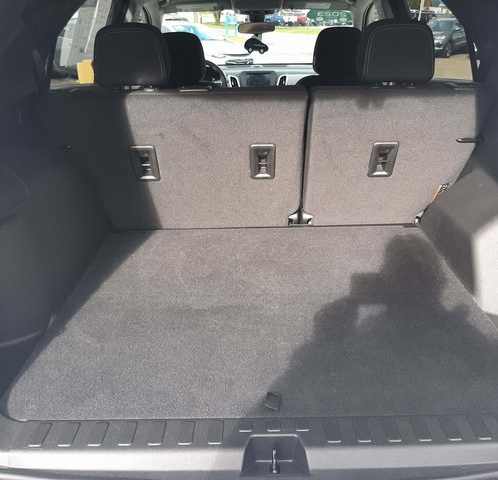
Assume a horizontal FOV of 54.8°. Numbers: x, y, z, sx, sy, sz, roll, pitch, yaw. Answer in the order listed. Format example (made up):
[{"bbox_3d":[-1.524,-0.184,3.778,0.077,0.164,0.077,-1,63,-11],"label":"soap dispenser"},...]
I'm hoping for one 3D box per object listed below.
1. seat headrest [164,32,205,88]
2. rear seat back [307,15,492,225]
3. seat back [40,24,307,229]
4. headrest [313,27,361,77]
[{"bbox_3d":[-0.318,-0.812,2.150,0.250,0.190,0.120,0,37,1],"label":"seat headrest"},{"bbox_3d":[0.429,-0.341,1.540,0.505,0.730,0.190,0,45,1],"label":"rear seat back"},{"bbox_3d":[-0.206,-0.340,1.556,0.755,0.730,0.190,0,45,1],"label":"seat back"},{"bbox_3d":[0.411,-0.848,2.150,0.250,0.190,0.120,0,37,1],"label":"headrest"}]

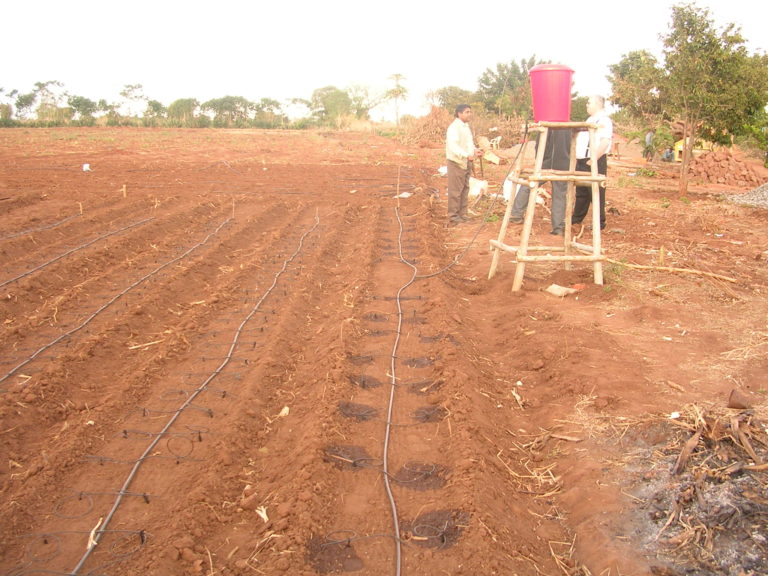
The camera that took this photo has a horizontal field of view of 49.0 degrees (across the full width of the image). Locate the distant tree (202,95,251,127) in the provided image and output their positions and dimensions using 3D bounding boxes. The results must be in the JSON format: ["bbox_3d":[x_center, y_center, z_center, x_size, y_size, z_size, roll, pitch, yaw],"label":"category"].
[{"bbox_3d":[-13.440,-15.200,72.420,4.290,2.770,3.870,0,12,0],"label":"distant tree"}]

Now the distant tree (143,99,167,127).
[{"bbox_3d":[-19.990,-15.243,73.437,2.090,2.526,2.090,0,12,0],"label":"distant tree"}]

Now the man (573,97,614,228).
[{"bbox_3d":[2.741,-1.636,11.069,0.520,1.750,0.540,-3,12,-15],"label":"man"}]

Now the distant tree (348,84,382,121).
[{"bbox_3d":[-1.608,-15.909,73.293,2.956,3.564,2.956,0,12,0],"label":"distant tree"}]

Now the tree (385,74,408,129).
[{"bbox_3d":[0.960,-14.240,64.450,1.830,4.030,1.650,0,12,0],"label":"tree"}]

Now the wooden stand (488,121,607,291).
[{"bbox_3d":[1.475,-0.765,7.712,0.890,1.460,0.770,-3,13,-15],"label":"wooden stand"}]

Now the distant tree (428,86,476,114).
[{"bbox_3d":[5.399,-14.424,66.453,3.783,2.916,3.783,0,12,0],"label":"distant tree"}]

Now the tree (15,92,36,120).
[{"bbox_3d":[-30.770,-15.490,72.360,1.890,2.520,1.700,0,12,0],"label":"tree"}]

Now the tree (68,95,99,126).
[{"bbox_3d":[-25.810,-15.200,72.420,2.580,2.770,2.320,0,12,0],"label":"tree"}]

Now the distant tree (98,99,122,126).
[{"bbox_3d":[-23.510,-15.040,72.460,2.060,2.440,1.860,0,12,0],"label":"distant tree"}]

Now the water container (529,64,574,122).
[{"bbox_3d":[1.495,-1.724,7.485,0.400,0.500,0.400,0,12,0],"label":"water container"}]

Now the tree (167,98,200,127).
[{"bbox_3d":[-17.230,-15.040,72.460,2.920,2.440,2.630,0,12,0],"label":"tree"}]

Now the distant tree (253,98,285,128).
[{"bbox_3d":[-10.062,-15.201,73.446,2.788,2.613,2.788,0,12,0],"label":"distant tree"}]

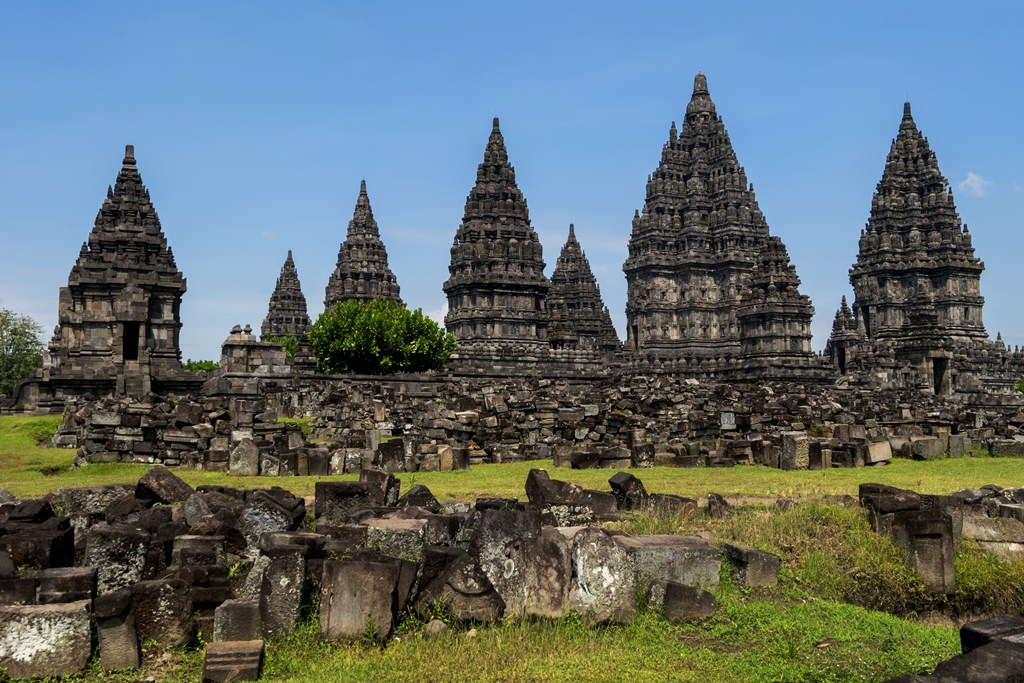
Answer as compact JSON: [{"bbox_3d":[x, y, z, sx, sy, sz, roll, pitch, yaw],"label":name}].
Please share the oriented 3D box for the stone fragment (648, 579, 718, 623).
[{"bbox_3d":[1.250,1.880,7.256,0.420,0.280,0.270,2,-4,-28],"label":"stone fragment"}]

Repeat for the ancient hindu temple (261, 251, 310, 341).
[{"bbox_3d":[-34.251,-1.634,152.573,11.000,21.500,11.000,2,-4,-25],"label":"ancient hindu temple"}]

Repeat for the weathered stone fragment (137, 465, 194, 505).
[{"bbox_3d":[-3.112,1.284,8.942,0.430,0.240,0.340,31,-14,-18],"label":"weathered stone fragment"}]

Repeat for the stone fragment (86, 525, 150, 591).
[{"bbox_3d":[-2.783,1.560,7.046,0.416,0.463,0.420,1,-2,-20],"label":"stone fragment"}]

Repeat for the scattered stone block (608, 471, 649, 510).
[{"bbox_3d":[1.423,1.830,12.139,0.426,0.415,0.420,-1,-2,15],"label":"scattered stone block"}]

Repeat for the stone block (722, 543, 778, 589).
[{"bbox_3d":[1.867,1.751,7.789,0.295,0.256,0.460,0,-2,-10],"label":"stone block"}]

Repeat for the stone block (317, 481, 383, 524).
[{"bbox_3d":[-1.507,1.506,9.230,0.640,0.380,0.380,0,-3,-7],"label":"stone block"}]

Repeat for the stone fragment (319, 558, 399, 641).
[{"bbox_3d":[-1.056,1.775,6.891,0.530,0.540,0.280,0,-3,-6],"label":"stone fragment"}]

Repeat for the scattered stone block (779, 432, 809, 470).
[{"bbox_3d":[4.866,1.904,17.120,0.350,0.610,0.350,2,-4,-29],"label":"scattered stone block"}]

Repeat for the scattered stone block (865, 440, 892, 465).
[{"bbox_3d":[6.852,2.079,18.613,0.440,0.360,0.320,-12,-3,-1],"label":"scattered stone block"}]

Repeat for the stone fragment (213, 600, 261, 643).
[{"bbox_3d":[-1.688,1.729,6.139,0.279,0.201,0.280,0,-2,-12],"label":"stone fragment"}]

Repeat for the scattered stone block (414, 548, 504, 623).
[{"bbox_3d":[-0.344,1.632,6.693,0.583,0.411,0.400,0,-2,0],"label":"scattered stone block"}]

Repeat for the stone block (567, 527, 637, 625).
[{"bbox_3d":[0.607,1.563,6.695,0.441,0.576,0.360,0,-2,5],"label":"stone block"}]

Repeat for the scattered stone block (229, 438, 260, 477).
[{"bbox_3d":[-4.413,1.911,16.439,0.488,0.592,0.330,0,-2,-12],"label":"scattered stone block"}]

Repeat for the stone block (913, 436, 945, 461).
[{"bbox_3d":[8.349,2.172,19.909,0.480,0.420,0.480,1,-3,-20],"label":"stone block"}]

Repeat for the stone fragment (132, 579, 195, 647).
[{"bbox_3d":[-2.320,1.805,6.629,0.400,0.420,0.320,1,-3,-16],"label":"stone fragment"}]

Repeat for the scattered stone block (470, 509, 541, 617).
[{"bbox_3d":[-0.049,1.665,7.518,0.530,0.810,0.350,0,-11,0],"label":"scattered stone block"}]

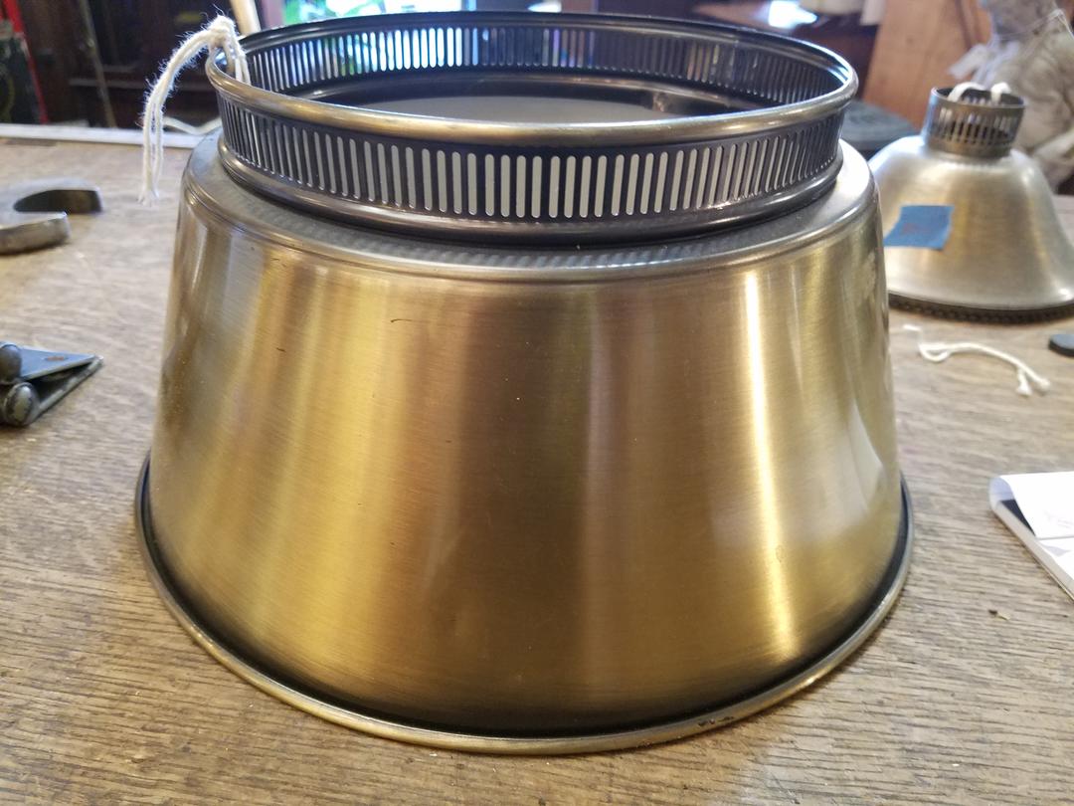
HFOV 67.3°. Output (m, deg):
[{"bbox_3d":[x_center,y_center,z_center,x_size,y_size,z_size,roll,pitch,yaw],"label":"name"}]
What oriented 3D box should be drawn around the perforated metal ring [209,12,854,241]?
[{"bbox_3d":[-0.002,-0.114,0.299,0.225,0.031,0.225,1,32,-1],"label":"perforated metal ring"}]

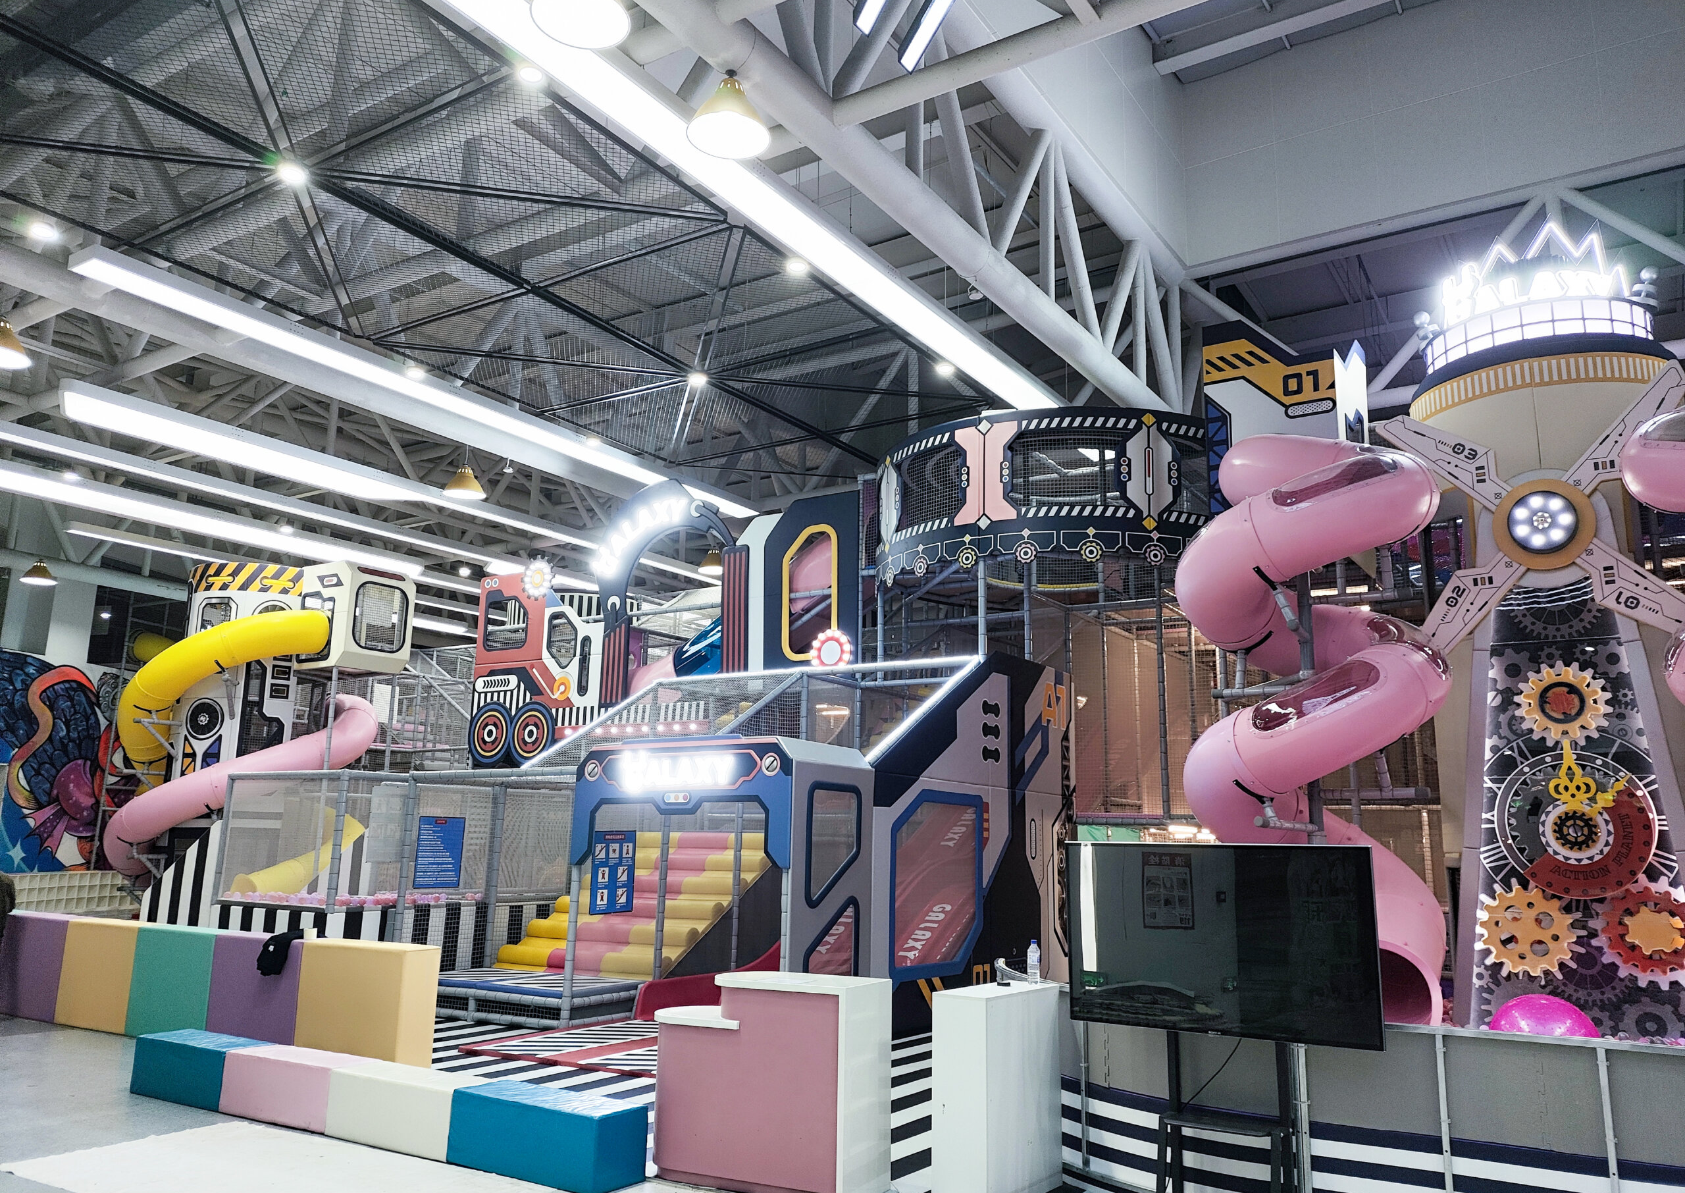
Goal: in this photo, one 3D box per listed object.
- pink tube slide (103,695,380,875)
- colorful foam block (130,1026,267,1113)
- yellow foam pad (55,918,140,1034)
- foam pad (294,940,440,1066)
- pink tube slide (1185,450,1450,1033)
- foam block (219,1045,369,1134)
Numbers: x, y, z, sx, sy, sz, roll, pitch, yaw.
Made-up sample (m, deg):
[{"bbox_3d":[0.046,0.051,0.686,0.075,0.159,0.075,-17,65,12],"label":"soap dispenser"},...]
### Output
[{"bbox_3d":[-12.280,4.153,25.538,2.500,4.500,5.500,-7,-14,32],"label":"pink tube slide"},{"bbox_3d":[-4.152,3.061,7.902,1.035,0.354,0.330,-6,-14,32],"label":"colorful foam block"},{"bbox_3d":[-6.422,3.341,10.753,1.148,0.888,0.320,-6,-14,31],"label":"yellow foam pad"},{"bbox_3d":[-3.507,3.020,8.968,1.142,0.888,0.320,-6,-14,31],"label":"foam pad"},{"bbox_3d":[4.207,1.038,10.882,2.450,5.600,3.500,-7,-14,32],"label":"pink tube slide"},{"bbox_3d":[-3.278,2.962,7.352,1.039,0.354,0.330,-6,-14,32],"label":"foam block"}]

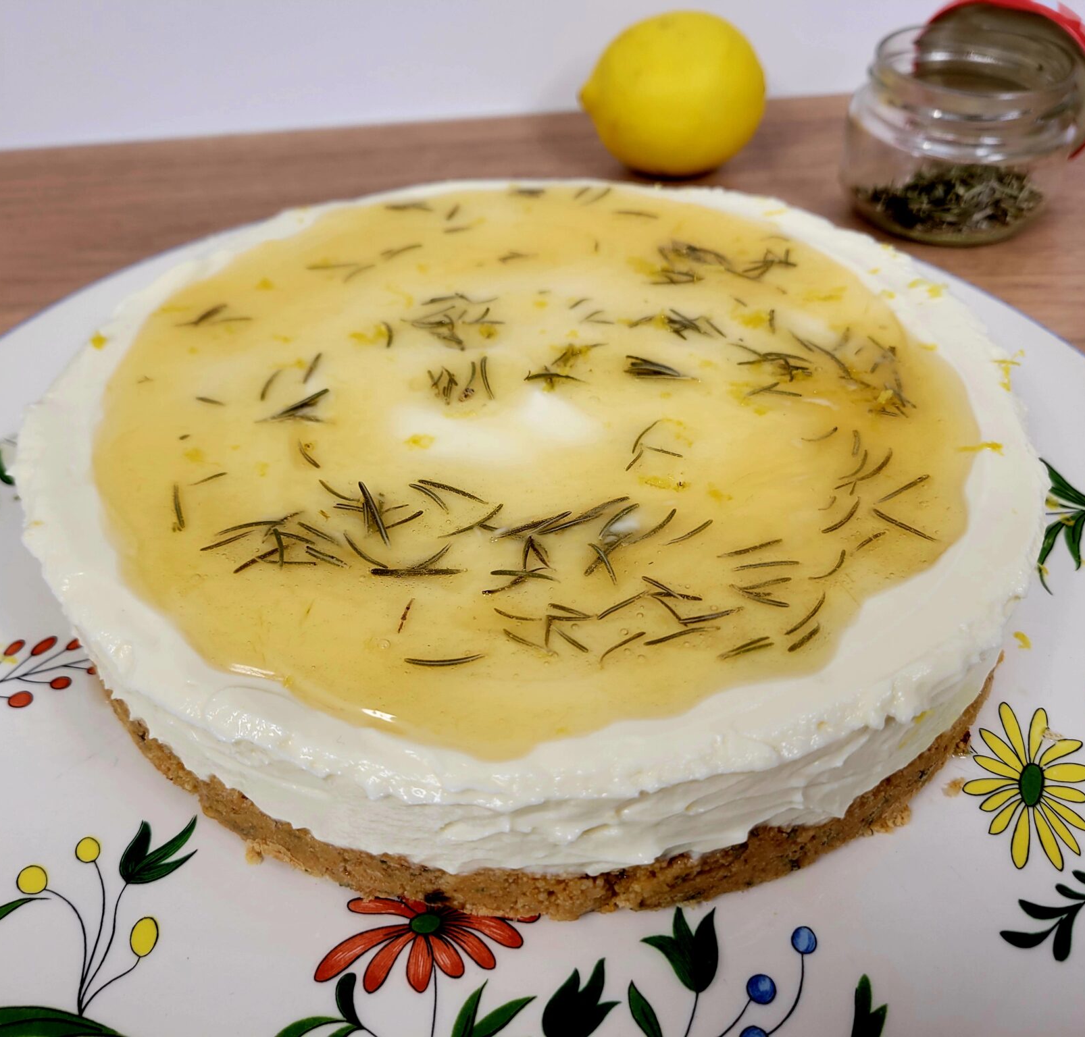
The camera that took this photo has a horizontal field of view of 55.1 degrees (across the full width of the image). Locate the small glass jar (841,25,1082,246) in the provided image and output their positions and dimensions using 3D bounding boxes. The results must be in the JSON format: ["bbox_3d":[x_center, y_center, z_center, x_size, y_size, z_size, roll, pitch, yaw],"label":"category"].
[{"bbox_3d":[0.145,-0.135,0.367,0.074,0.052,0.074,0,42,0],"label":"small glass jar"}]

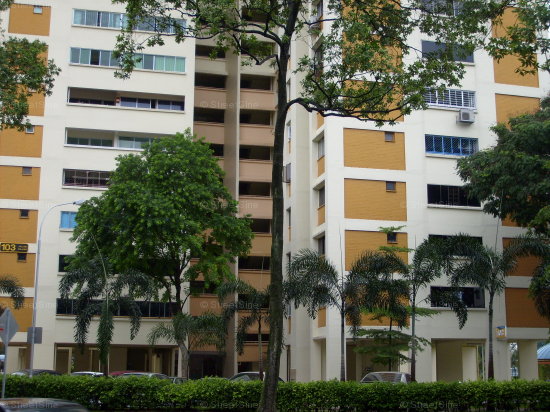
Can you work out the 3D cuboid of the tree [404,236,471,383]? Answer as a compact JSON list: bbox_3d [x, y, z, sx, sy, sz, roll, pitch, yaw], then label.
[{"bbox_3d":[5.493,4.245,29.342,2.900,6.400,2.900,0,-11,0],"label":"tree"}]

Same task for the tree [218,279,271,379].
[{"bbox_3d":[-0.813,4.898,29.409,2.500,5.080,2.500,0,-11,0],"label":"tree"}]

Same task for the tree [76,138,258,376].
[{"bbox_3d":[-5.694,2.854,41.741,8.800,13.850,8.500,0,-11,0],"label":"tree"}]

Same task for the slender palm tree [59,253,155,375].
[{"bbox_3d":[-6.310,4.614,30.479,3.300,5.990,3.300,0,-11,0],"label":"slender palm tree"}]

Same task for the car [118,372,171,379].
[{"bbox_3d":[-5.886,8.242,37.098,4.350,1.470,1.720,-3,-12,18],"label":"car"}]

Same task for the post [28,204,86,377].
[{"bbox_3d":[-8.173,3.703,30.863,1.710,7.910,0.300,0,-11,0],"label":"post"}]

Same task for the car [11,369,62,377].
[{"bbox_3d":[-11.278,8.604,39.060,4.350,1.470,1.720,-3,-12,18],"label":"car"}]

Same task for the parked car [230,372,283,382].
[{"bbox_3d":[-0.800,7.937,35.431,4.350,1.470,1.720,-3,-12,18],"label":"parked car"}]

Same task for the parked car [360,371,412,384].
[{"bbox_3d":[4.643,7.615,33.666,4.350,1.470,1.720,-3,-12,18],"label":"parked car"}]

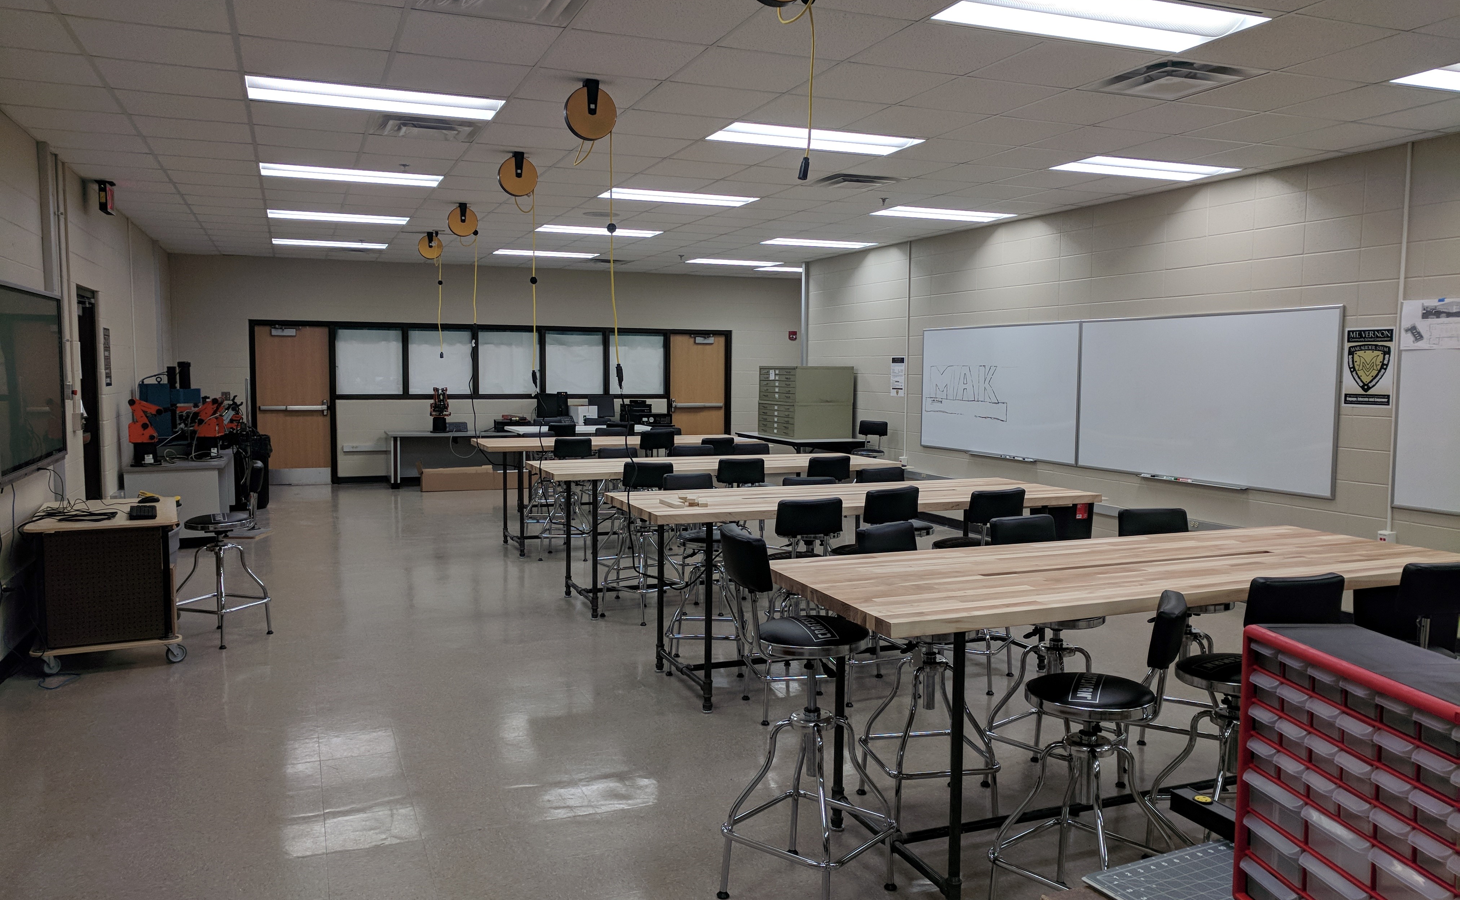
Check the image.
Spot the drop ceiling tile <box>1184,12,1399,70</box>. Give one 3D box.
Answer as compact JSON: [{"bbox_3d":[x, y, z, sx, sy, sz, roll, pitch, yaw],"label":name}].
[{"bbox_3d":[2.252,-1.663,4.483,0.605,0.020,0.605,-1,5,-22],"label":"drop ceiling tile"}]

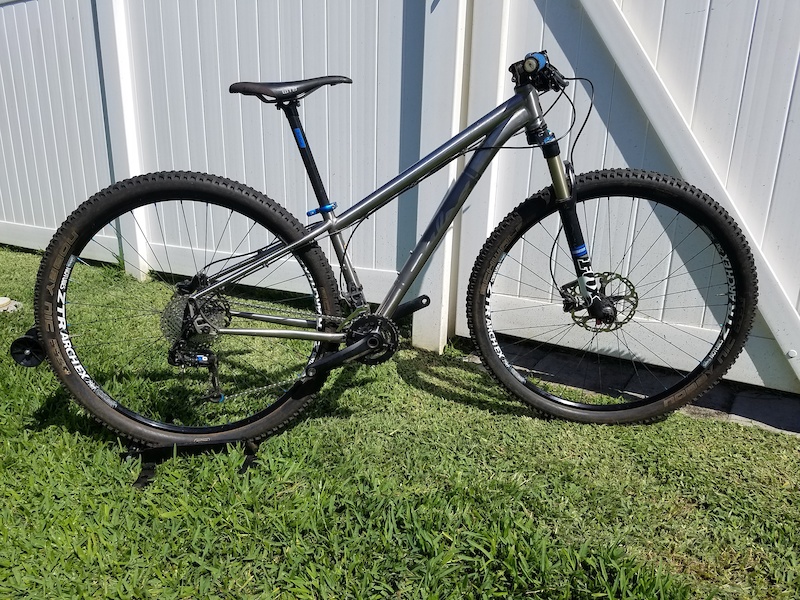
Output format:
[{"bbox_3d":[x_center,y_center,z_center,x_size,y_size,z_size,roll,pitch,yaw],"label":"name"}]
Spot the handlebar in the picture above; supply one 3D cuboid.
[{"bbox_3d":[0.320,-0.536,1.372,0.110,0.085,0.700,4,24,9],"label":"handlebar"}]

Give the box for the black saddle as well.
[{"bbox_3d":[-0.242,-0.473,1.355,0.270,0.064,0.138,-3,19,-6],"label":"black saddle"}]

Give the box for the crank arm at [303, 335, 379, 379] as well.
[{"bbox_3d":[-0.141,0.135,1.503,0.203,0.034,0.033,-25,20,2],"label":"crank arm"}]

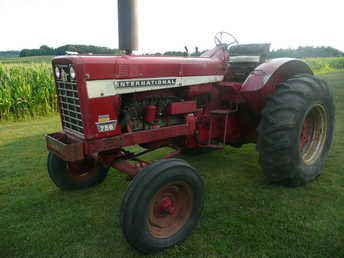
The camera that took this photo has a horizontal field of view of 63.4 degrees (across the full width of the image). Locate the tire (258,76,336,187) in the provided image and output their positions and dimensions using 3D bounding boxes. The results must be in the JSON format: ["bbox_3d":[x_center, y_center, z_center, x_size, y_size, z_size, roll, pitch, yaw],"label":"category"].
[{"bbox_3d":[1.795,0.042,3.905,1.559,1.559,0.474,-11,16,-41],"label":"tire"}]

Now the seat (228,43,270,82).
[{"bbox_3d":[1.253,-1.095,4.530,0.500,0.520,0.550,-11,16,-41],"label":"seat"}]

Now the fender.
[{"bbox_3d":[1.591,-0.613,3.940,1.740,0.780,0.300,-11,16,-41],"label":"fender"}]

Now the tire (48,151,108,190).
[{"bbox_3d":[-1.239,0.420,3.800,0.860,0.860,0.207,-11,13,-40],"label":"tire"}]

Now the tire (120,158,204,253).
[{"bbox_3d":[-0.051,0.693,2.495,0.860,0.860,0.207,-10,18,-39],"label":"tire"}]

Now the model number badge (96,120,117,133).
[{"bbox_3d":[-0.613,-0.017,2.653,0.207,0.100,0.020,-11,16,-41],"label":"model number badge"}]

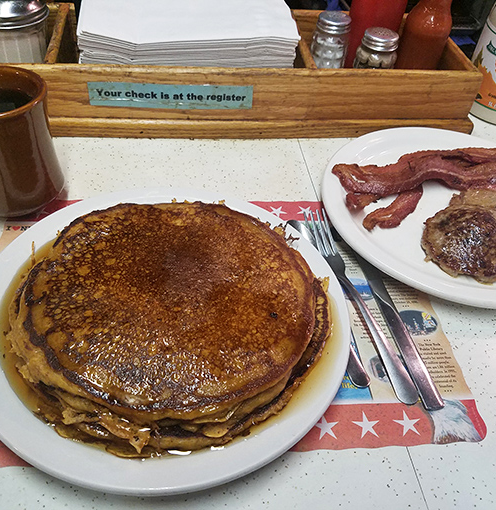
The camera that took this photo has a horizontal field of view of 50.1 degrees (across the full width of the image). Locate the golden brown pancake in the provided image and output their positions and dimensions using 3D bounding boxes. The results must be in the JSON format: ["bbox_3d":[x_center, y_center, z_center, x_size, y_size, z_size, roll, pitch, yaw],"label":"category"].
[{"bbox_3d":[-0.049,0.034,0.372,0.215,0.042,0.208,-1,46,-7],"label":"golden brown pancake"}]

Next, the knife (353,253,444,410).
[{"bbox_3d":[0.107,0.028,0.431,0.018,0.005,0.212,-5,47,-11],"label":"knife"}]

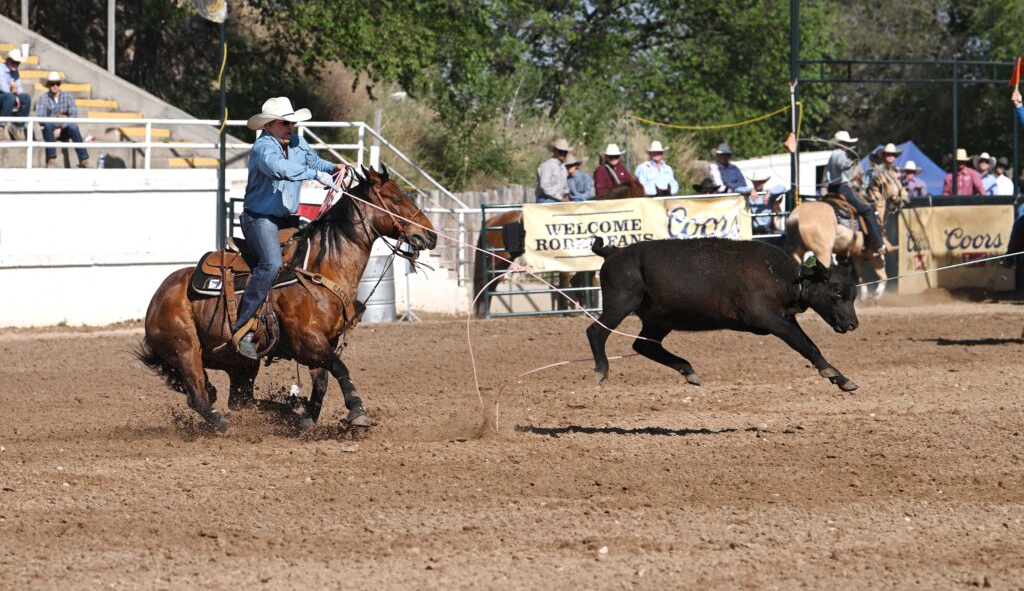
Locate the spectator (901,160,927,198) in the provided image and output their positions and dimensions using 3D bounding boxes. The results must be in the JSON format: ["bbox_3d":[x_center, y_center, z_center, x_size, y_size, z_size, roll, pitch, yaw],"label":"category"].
[{"bbox_3d":[6.263,-1.326,71.000,0.500,1.580,0.420,0,1,6],"label":"spectator"}]

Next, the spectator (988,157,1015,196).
[{"bbox_3d":[7.921,-1.370,73.519,0.520,1.750,0.400,0,1,14],"label":"spectator"}]

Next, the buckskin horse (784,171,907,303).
[{"bbox_3d":[4.961,-0.875,67.500,2.100,1.950,0.650,-1,2,-38],"label":"buckskin horse"}]

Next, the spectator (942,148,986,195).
[{"bbox_3d":[7.208,-1.436,72.520,0.620,1.780,0.430,0,1,0],"label":"spectator"}]

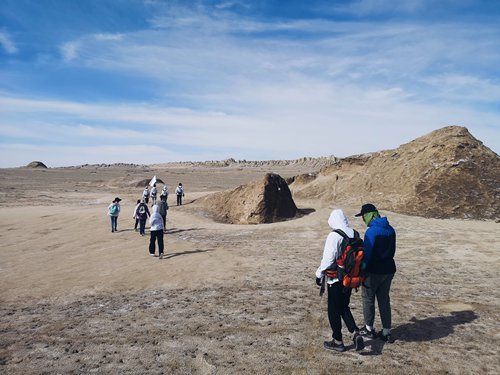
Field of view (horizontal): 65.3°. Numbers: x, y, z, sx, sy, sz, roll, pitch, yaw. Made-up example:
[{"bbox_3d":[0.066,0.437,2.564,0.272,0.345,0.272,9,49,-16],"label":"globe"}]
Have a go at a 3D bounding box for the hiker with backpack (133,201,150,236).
[{"bbox_3d":[-4.956,1.437,18.200,0.640,1.680,0.500,0,3,-5],"label":"hiker with backpack"}]

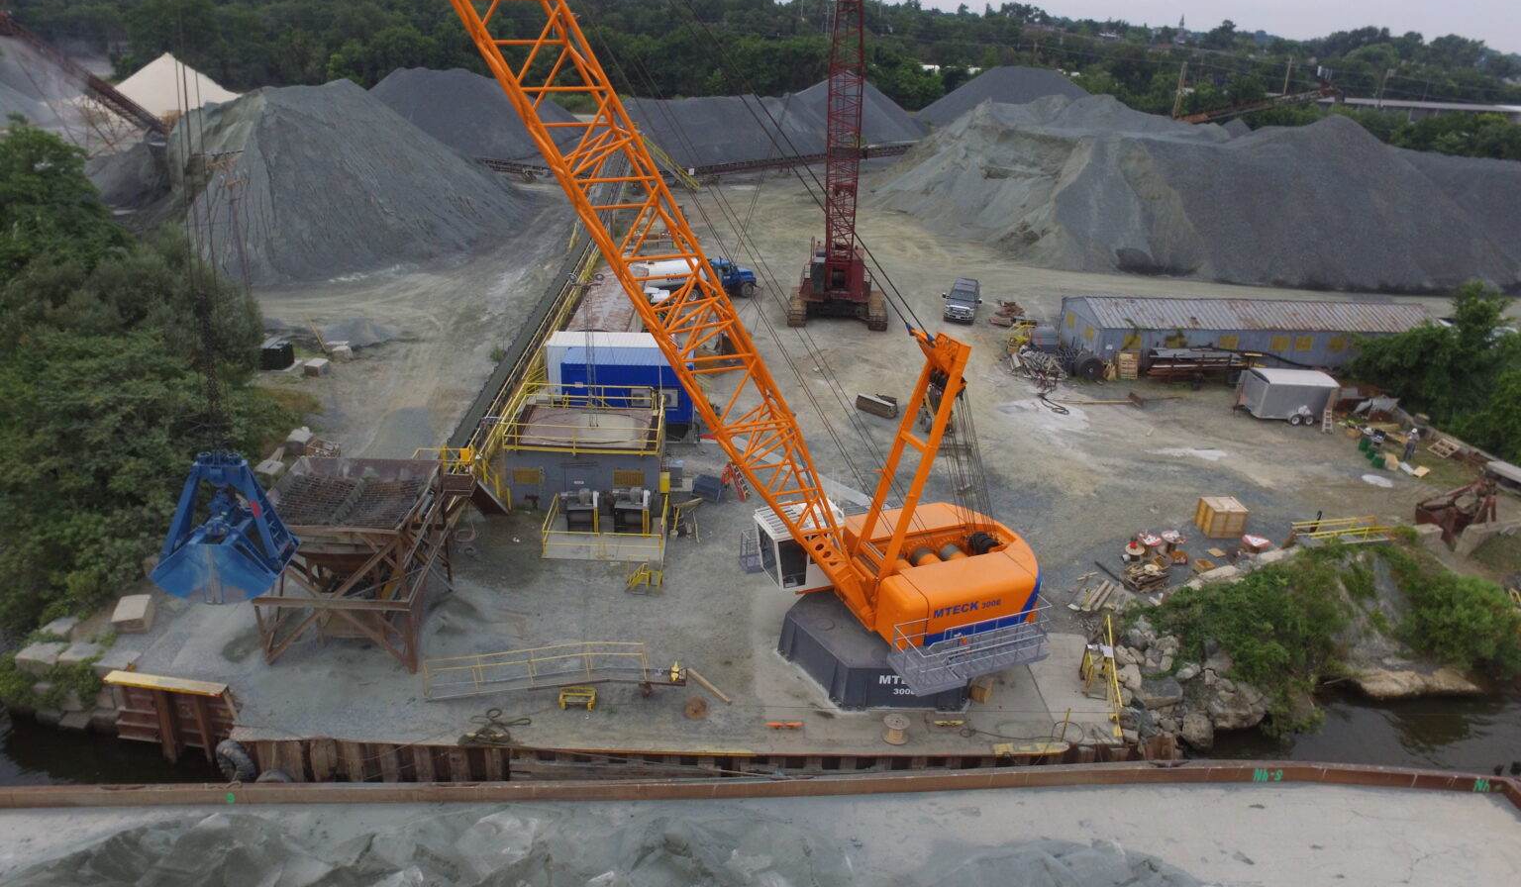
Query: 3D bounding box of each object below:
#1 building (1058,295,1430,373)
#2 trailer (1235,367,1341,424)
[{"bbox_3d":[30.768,-7.125,55.678,21.600,4.100,6.900,0,23,-3],"label":"building"},{"bbox_3d":[27.758,-2.494,46.925,4.500,2.400,2.150,2,23,0],"label":"trailer"}]

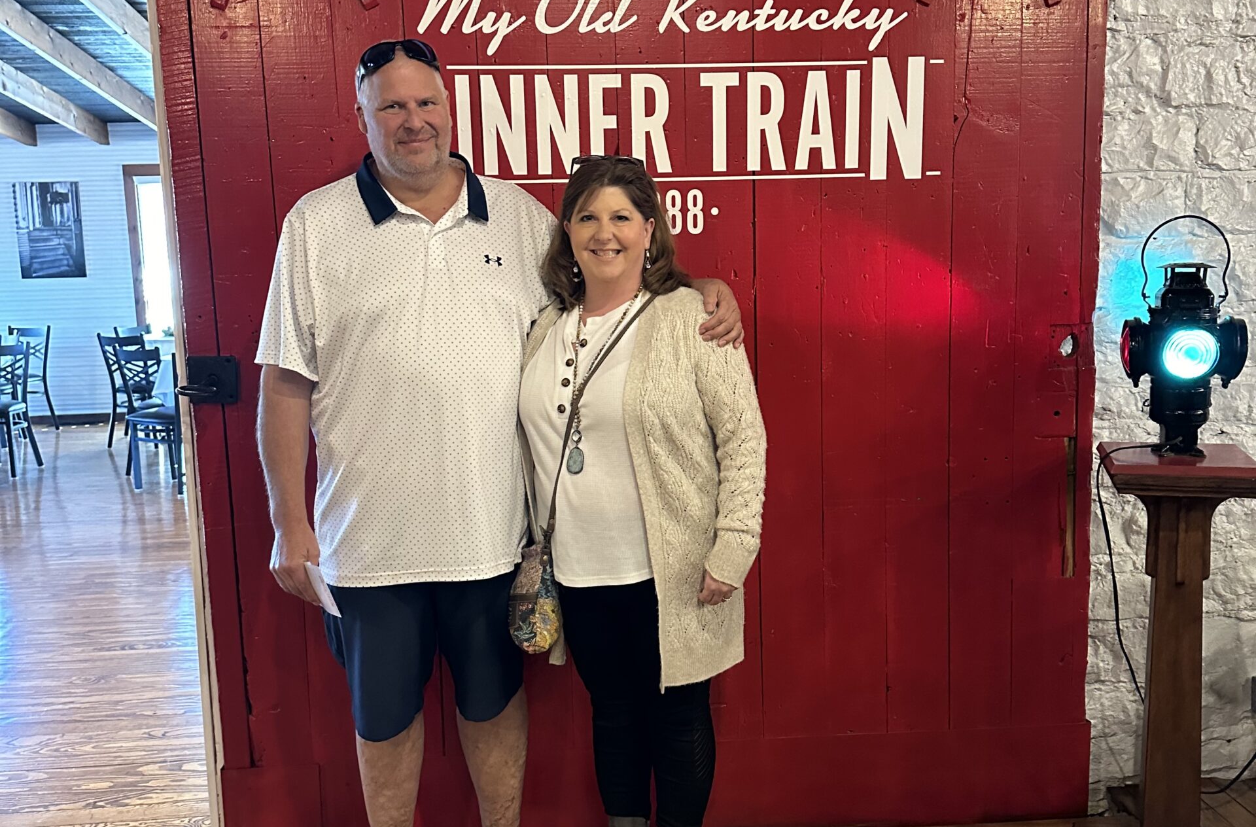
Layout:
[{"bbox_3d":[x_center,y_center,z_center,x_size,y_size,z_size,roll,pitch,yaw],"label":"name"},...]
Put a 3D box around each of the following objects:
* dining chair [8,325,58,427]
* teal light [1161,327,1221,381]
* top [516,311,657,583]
[{"bbox_3d":[-5.112,-0.269,9.686,0.430,0.860,0.490,1,9,18],"label":"dining chair"},{"bbox_3d":[1.189,-0.129,2.470,0.122,0.115,0.070,1,9,15],"label":"teal light"},{"bbox_3d":[-0.020,0.046,2.398,0.370,0.600,0.270,1,9,14],"label":"top"}]

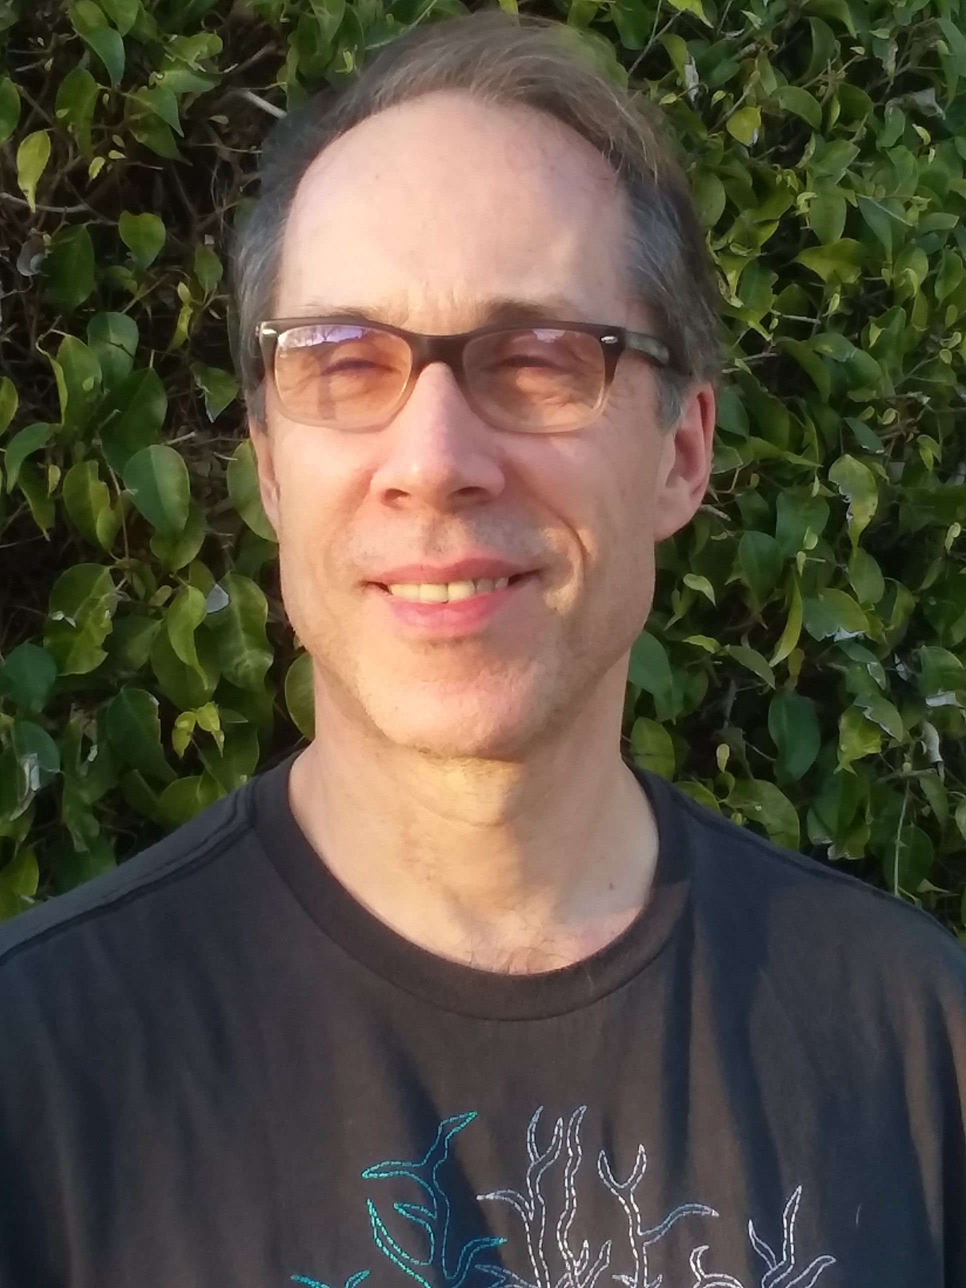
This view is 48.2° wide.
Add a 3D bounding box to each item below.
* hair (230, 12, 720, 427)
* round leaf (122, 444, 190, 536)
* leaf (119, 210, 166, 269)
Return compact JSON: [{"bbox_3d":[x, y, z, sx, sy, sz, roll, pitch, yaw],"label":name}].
[{"bbox_3d":[-0.001,-0.168,0.470,0.195,0.200,0.200,1,0,12],"label":"hair"},{"bbox_3d":[-0.242,-0.115,0.800,0.048,0.070,0.016,-8,-15,-5],"label":"round leaf"},{"bbox_3d":[-0.265,-0.315,0.840,0.037,0.046,0.013,1,-12,-3],"label":"leaf"}]

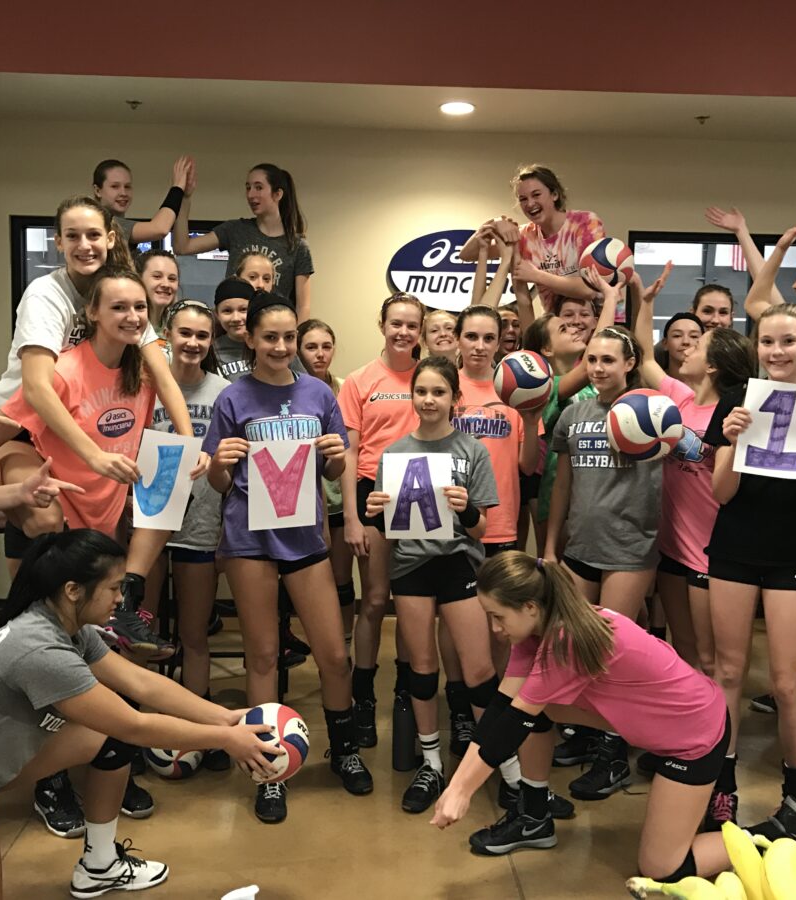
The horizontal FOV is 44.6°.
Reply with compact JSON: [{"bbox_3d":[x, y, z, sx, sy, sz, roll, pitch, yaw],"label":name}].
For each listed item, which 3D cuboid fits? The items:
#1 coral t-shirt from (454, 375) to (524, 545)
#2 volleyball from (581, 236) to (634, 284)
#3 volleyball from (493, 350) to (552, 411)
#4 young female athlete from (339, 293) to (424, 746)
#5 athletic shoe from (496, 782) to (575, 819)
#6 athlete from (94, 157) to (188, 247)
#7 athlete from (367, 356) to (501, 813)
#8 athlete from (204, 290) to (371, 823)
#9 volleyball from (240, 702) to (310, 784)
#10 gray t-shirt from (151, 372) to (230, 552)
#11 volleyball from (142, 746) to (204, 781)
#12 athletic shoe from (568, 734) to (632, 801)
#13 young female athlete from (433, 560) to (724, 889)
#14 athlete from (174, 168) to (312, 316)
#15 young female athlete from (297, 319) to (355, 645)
[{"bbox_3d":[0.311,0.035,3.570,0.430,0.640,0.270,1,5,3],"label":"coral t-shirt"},{"bbox_3d":[0.815,-0.719,3.780,0.210,0.210,0.210,2,6,11],"label":"volleyball"},{"bbox_3d":[0.449,-0.248,3.460,0.210,0.210,0.210,2,5,6],"label":"volleyball"},{"bbox_3d":[-0.021,0.248,3.770,0.460,1.717,0.310,1,5,-3],"label":"young female athlete"},{"bbox_3d":[0.461,1.138,3.228,0.250,0.115,0.100,3,7,12],"label":"athletic shoe"},{"bbox_3d":[-1.106,-0.478,4.278,0.440,1.570,0.400,7,9,35],"label":"athlete"},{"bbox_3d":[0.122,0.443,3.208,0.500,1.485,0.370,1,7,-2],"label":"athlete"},{"bbox_3d":[-0.368,0.309,3.230,0.560,1.682,0.420,1,5,-5],"label":"athlete"},{"bbox_3d":[-0.346,0.802,2.650,0.210,0.210,0.210,2,7,0],"label":"volleyball"},{"bbox_3d":[-0.770,0.046,3.550,0.430,0.660,0.280,1,5,-7],"label":"gray t-shirt"},{"bbox_3d":[-0.782,1.048,3.390,0.210,0.210,0.210,2,7,0],"label":"volleyball"},{"bbox_3d":[0.724,1.113,3.395,0.275,0.140,0.105,-3,9,-34],"label":"athletic shoe"},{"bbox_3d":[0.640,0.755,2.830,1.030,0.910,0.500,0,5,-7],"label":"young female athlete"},{"bbox_3d":[-0.702,-0.481,4.380,0.600,1.620,0.380,1,5,3],"label":"athlete"},{"bbox_3d":[-0.371,0.203,4.490,0.420,1.610,0.290,2,7,3],"label":"young female athlete"}]

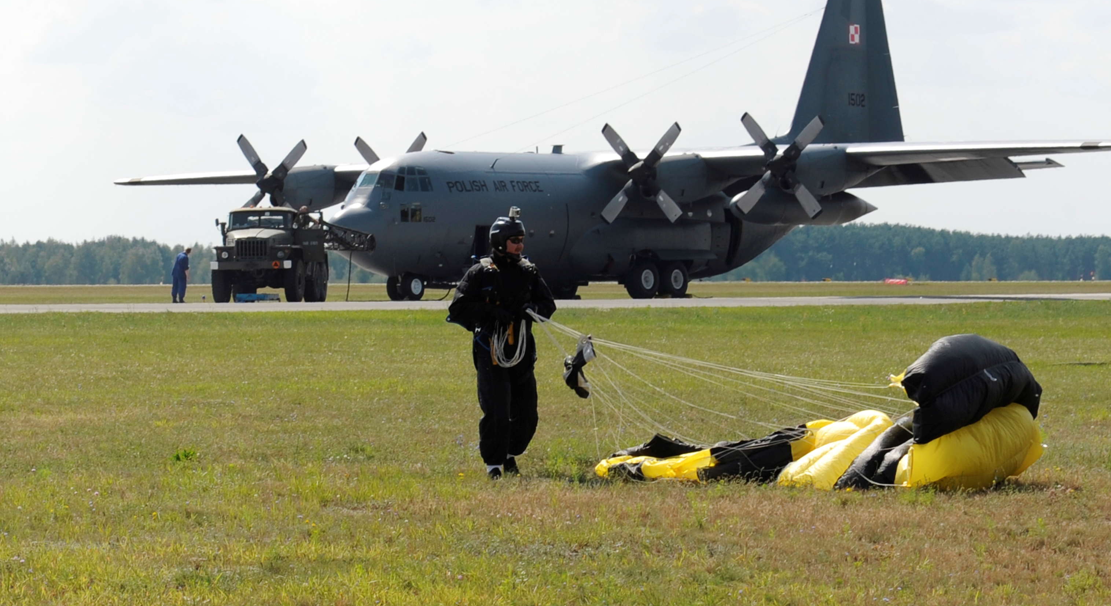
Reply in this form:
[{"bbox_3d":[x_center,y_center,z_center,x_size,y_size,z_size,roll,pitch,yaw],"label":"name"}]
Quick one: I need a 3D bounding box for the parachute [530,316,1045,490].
[{"bbox_3d":[1.590,0.650,14.950,3.530,1.130,1.550,0,1,0],"label":"parachute"}]

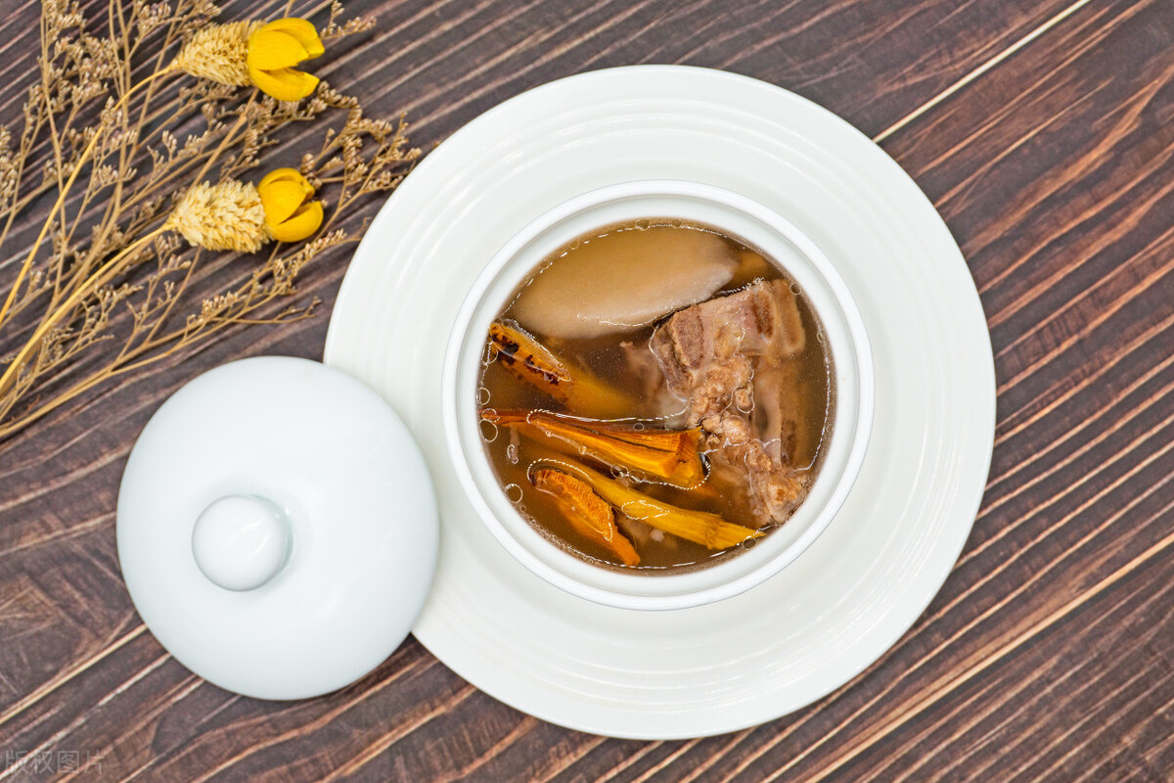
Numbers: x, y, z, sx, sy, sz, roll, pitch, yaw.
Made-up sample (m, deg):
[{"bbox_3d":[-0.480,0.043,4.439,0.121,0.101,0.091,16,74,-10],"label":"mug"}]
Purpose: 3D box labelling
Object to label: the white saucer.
[{"bbox_3d":[0.022,0.004,0.602,0.203,0.022,0.203,0,88,1],"label":"white saucer"}]

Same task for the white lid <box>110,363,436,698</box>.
[{"bbox_3d":[-0.101,0.043,0.583,0.106,0.041,0.106,1,93,13],"label":"white lid"}]

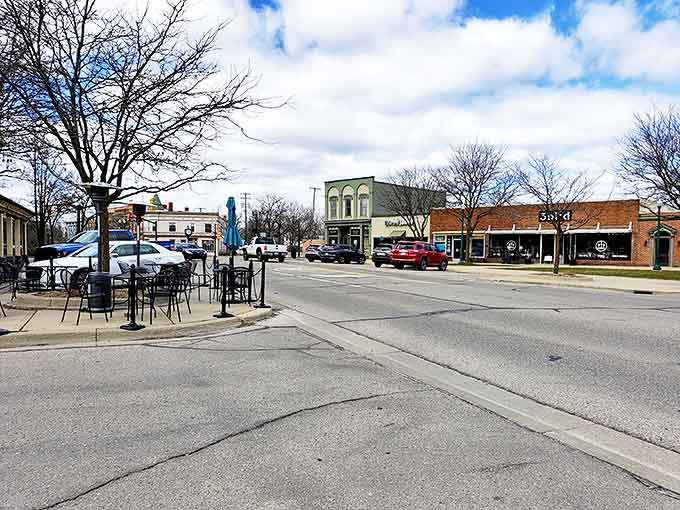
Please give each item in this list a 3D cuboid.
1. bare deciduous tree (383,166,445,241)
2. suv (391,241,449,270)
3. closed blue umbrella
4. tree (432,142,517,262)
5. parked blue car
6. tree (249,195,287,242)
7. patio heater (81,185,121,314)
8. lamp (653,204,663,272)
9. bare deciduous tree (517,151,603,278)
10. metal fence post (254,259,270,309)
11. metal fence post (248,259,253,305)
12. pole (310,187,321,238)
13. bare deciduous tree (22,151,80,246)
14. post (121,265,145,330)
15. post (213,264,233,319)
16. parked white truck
[{"bbox_3d":[5.901,-3.251,41.000,5.000,7.700,5.000,1,1,0],"label":"bare deciduous tree"},{"bbox_3d":[5.309,0.046,33.600,1.920,1.800,4.800,1,1,33],"label":"suv"},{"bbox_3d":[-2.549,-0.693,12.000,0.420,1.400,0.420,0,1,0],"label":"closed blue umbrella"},{"bbox_3d":[9.933,-3.869,38.000,6.300,9.100,6.300,0,1,0],"label":"tree"},{"bbox_3d":[-9.433,0.020,20.900,1.970,1.870,5.400,1,1,39],"label":"parked blue car"},{"bbox_3d":[-10.647,-4.773,75.000,5.600,8.300,5.600,0,1,0],"label":"tree"},{"bbox_3d":[-4.508,-0.143,9.626,0.820,2.400,0.820,1,1,0],"label":"patio heater"},{"bbox_3d":[20.282,-1.188,32.457,0.460,4.300,0.460,1,1,0],"label":"lamp"},{"bbox_3d":[11.605,-2.157,27.000,4.500,6.300,4.500,0,1,0],"label":"bare deciduous tree"},{"bbox_3d":[-1.605,0.605,10.690,0.370,0.970,0.370,1,1,0],"label":"metal fence post"},{"bbox_3d":[-2.011,0.624,11.500,0.090,0.990,0.090,0,1,0],"label":"metal fence post"},{"bbox_3d":[-4.566,-6.203,88.000,2.000,11.200,0.400,2,1,0],"label":"pole"},{"bbox_3d":[-21.467,-3.869,38.000,4.100,8.100,4.100,1,1,0],"label":"bare deciduous tree"},{"bbox_3d":[-3.185,0.646,7.870,0.370,0.970,0.370,1,1,0],"label":"post"},{"bbox_3d":[-2.076,0.625,9.190,0.370,0.970,0.370,1,1,0],"label":"post"},{"bbox_3d":[-6.400,-0.489,43.000,2.030,1.950,5.800,1,1,-27],"label":"parked white truck"}]

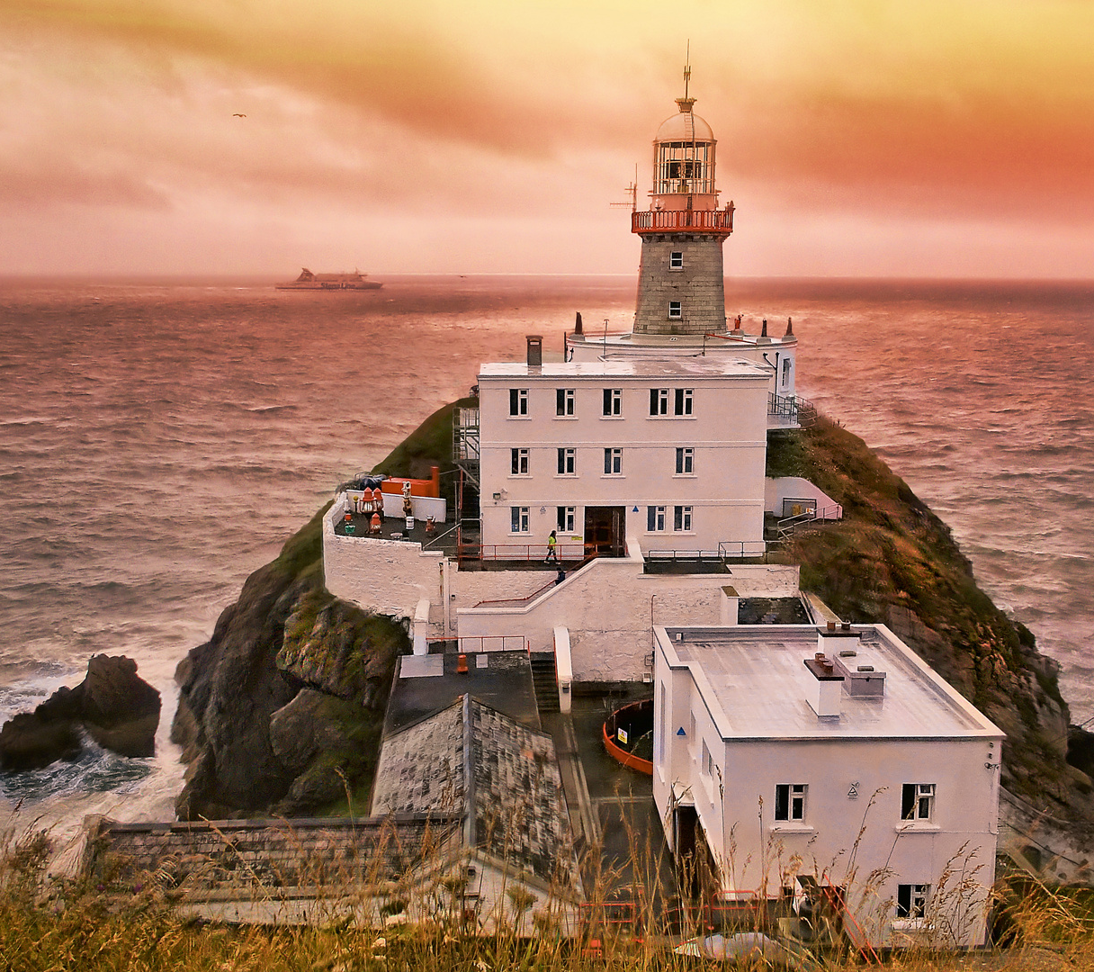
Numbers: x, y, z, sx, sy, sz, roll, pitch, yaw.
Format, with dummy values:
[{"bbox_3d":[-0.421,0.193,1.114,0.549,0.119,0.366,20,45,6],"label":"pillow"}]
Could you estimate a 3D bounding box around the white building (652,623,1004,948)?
[{"bbox_3d":[8.643,9.498,38.421,8.810,6.800,10.470,0,11,-3],"label":"white building"}]

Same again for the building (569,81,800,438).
[{"bbox_3d":[9.346,-15.825,75.193,16.200,21.840,15.800,0,11,-3],"label":"building"}]

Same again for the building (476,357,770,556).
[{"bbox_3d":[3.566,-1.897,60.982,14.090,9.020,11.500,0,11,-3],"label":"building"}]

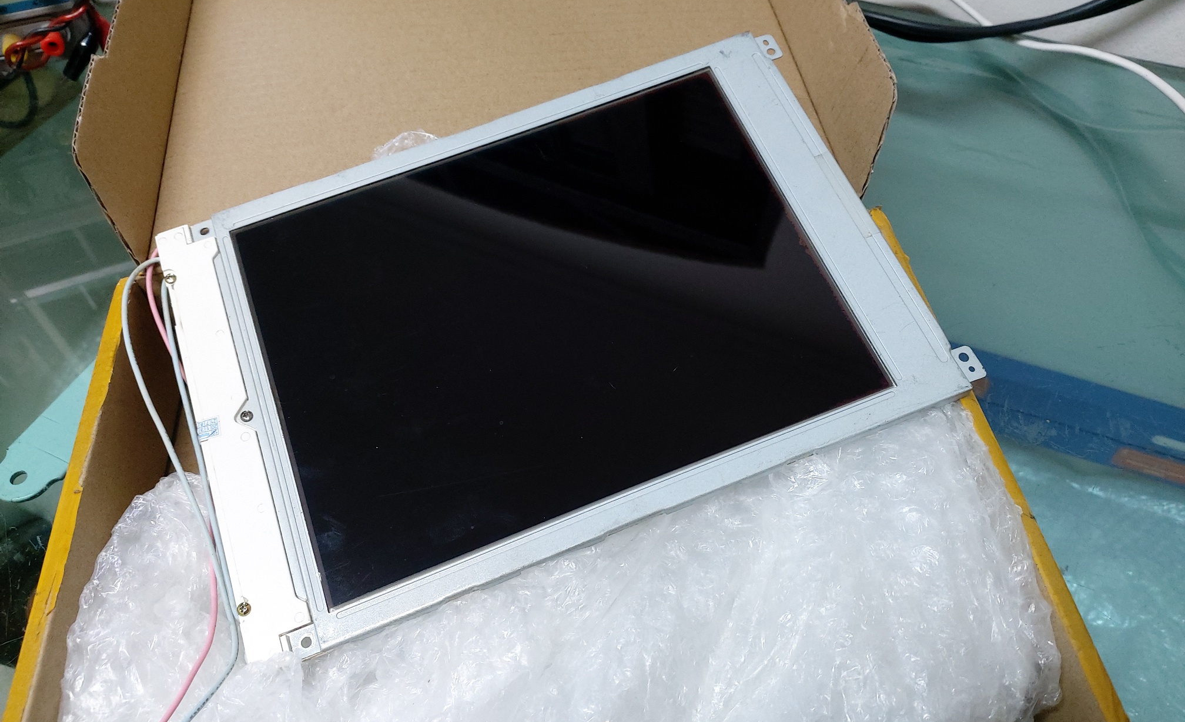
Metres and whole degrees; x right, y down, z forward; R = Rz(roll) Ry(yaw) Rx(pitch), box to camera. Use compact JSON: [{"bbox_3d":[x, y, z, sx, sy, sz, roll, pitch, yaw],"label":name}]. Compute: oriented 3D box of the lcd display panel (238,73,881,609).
[{"bbox_3d":[-0.017,-0.019,0.305,0.196,0.006,0.148,-21,67,-6],"label":"lcd display panel"}]

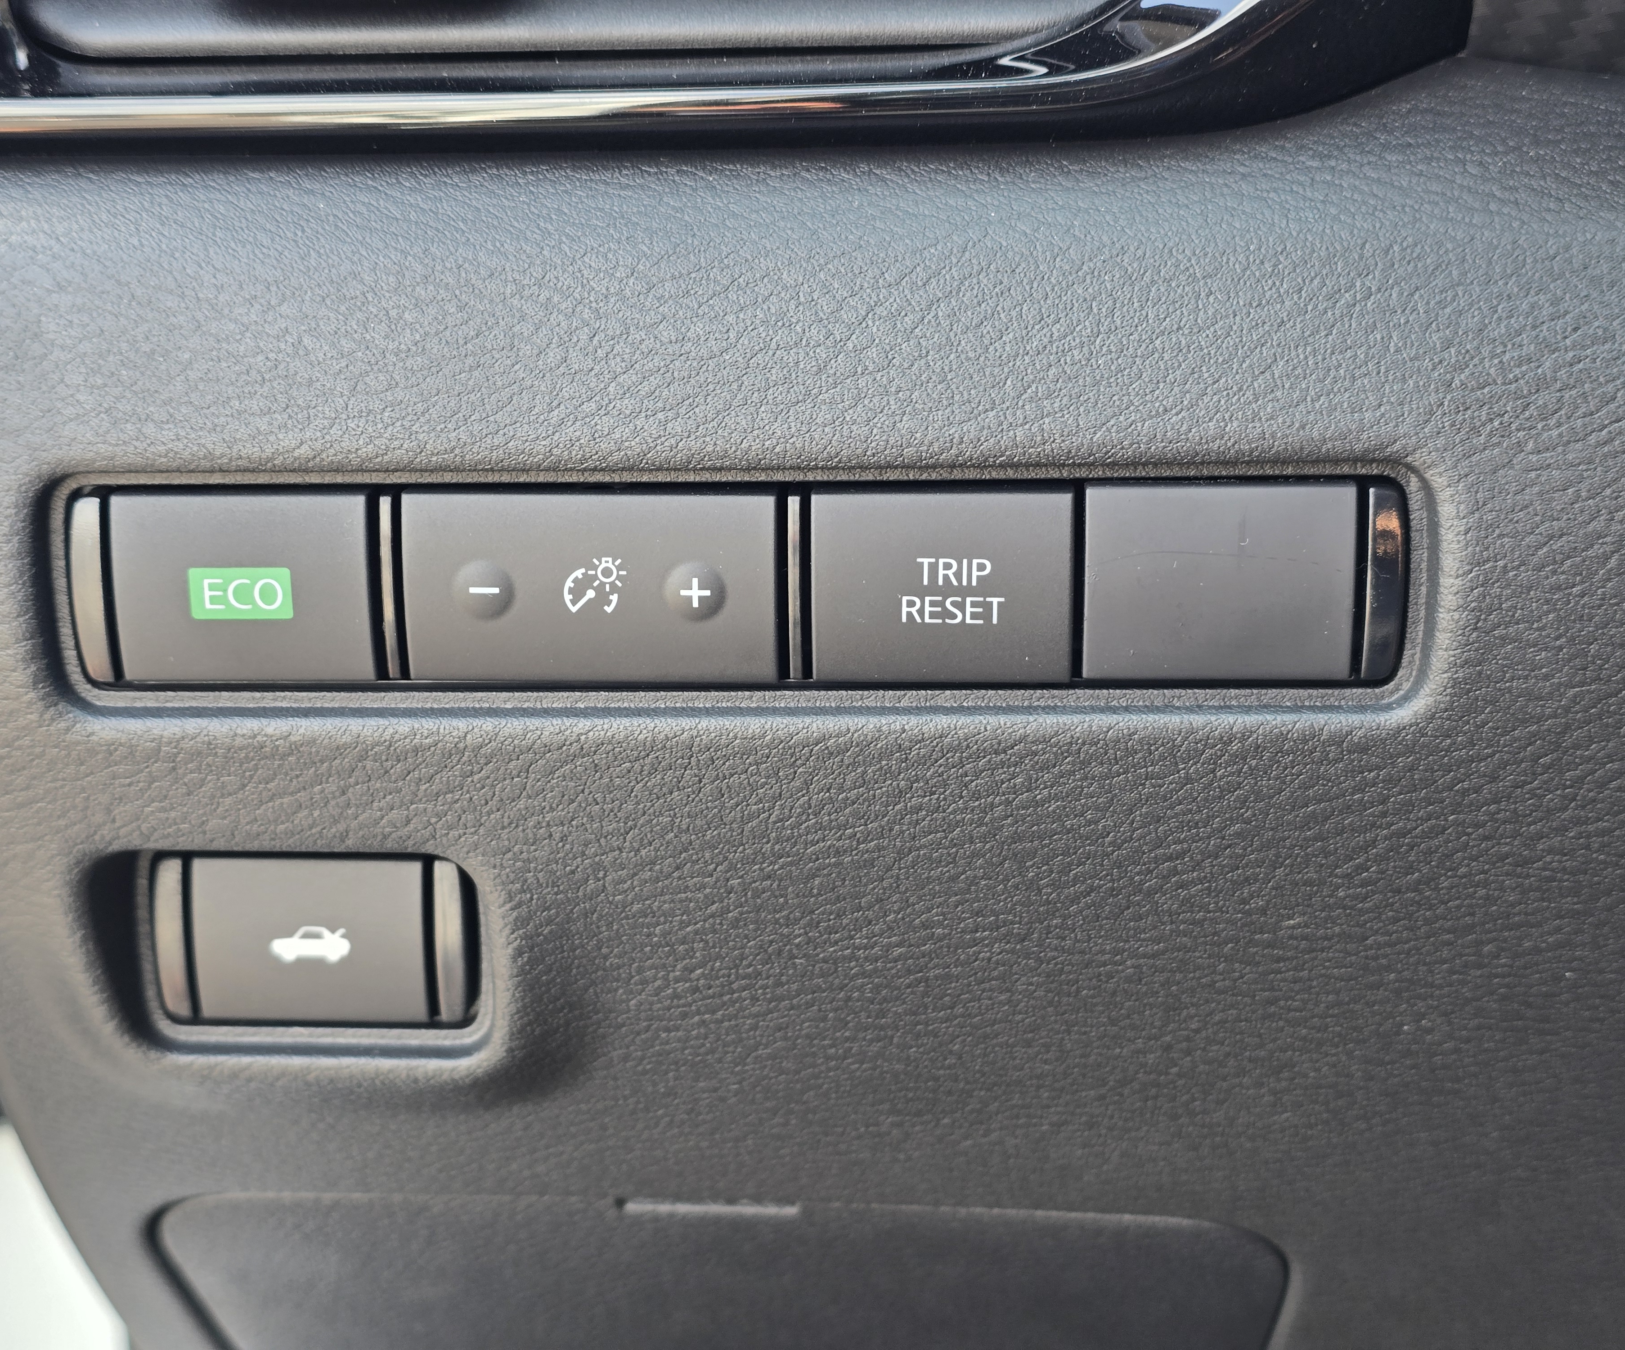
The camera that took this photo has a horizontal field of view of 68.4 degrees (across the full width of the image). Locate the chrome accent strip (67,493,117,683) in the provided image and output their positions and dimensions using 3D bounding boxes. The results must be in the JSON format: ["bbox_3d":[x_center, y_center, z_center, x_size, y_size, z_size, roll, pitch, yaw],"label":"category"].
[{"bbox_3d":[-0.091,-0.011,0.151,0.004,0.024,0.004,0,6,2],"label":"chrome accent strip"}]

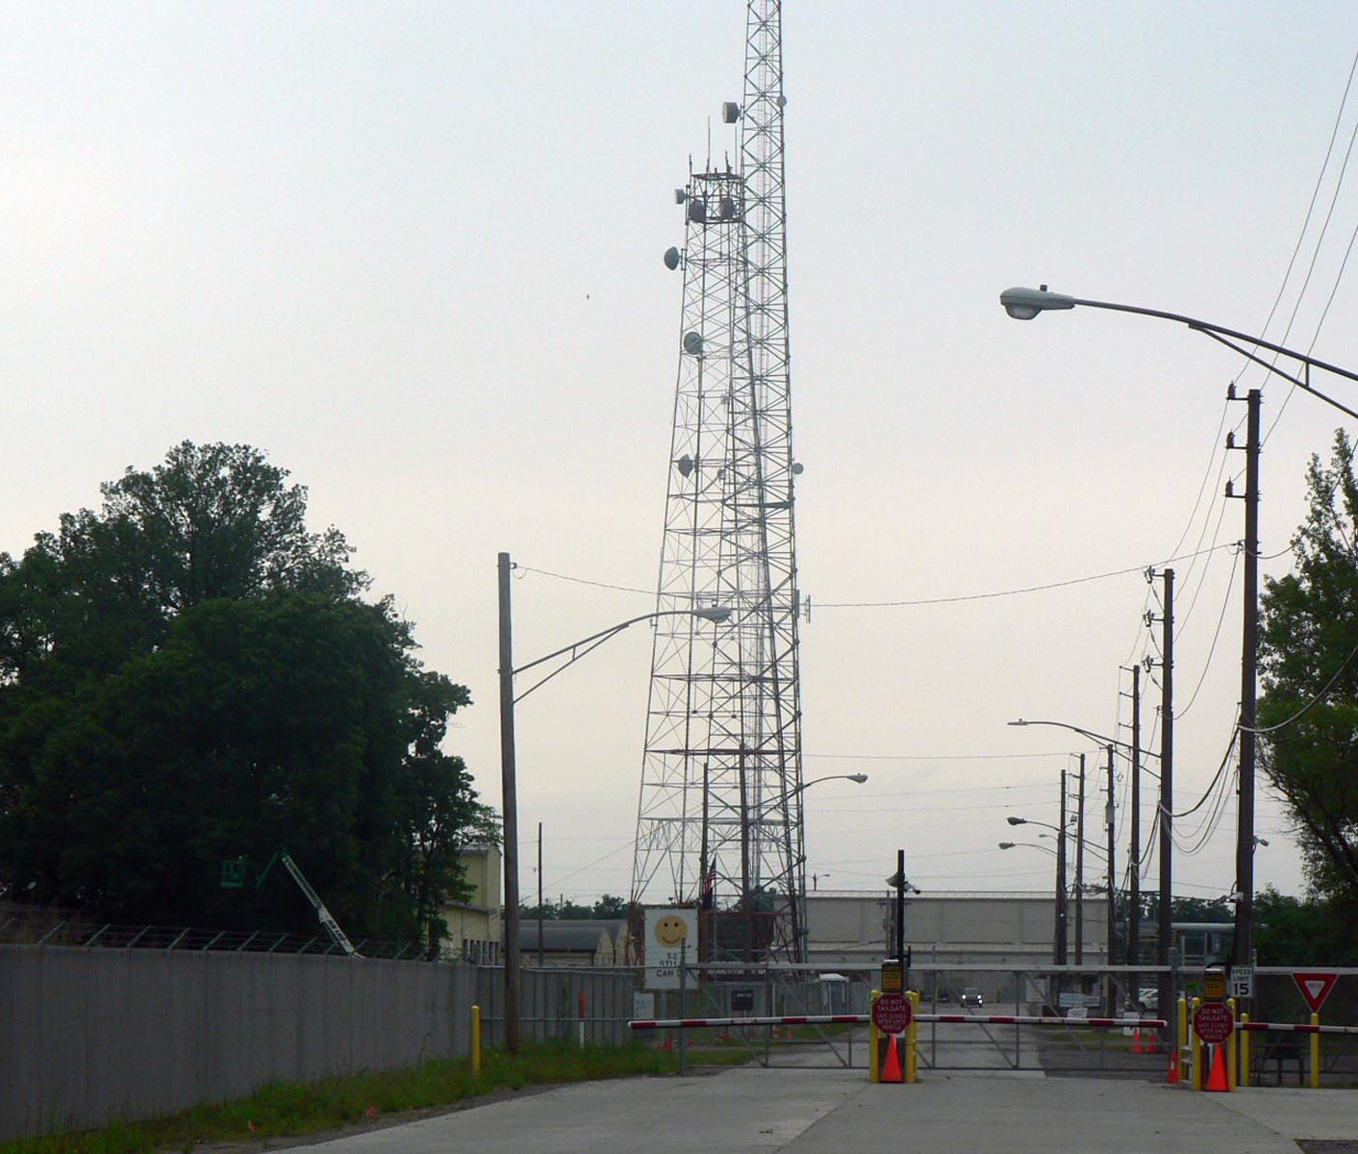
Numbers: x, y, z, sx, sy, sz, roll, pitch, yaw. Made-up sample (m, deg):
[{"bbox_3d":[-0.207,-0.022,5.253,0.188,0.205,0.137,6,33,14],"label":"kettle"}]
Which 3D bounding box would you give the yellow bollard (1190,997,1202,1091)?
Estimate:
[{"bbox_3d":[7.740,6.986,77.755,0.130,1.390,0.130,0,-5,0],"label":"yellow bollard"}]

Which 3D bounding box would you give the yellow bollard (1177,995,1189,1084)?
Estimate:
[{"bbox_3d":[7.849,7.214,81.000,0.130,1.360,0.130,0,-4,3],"label":"yellow bollard"}]

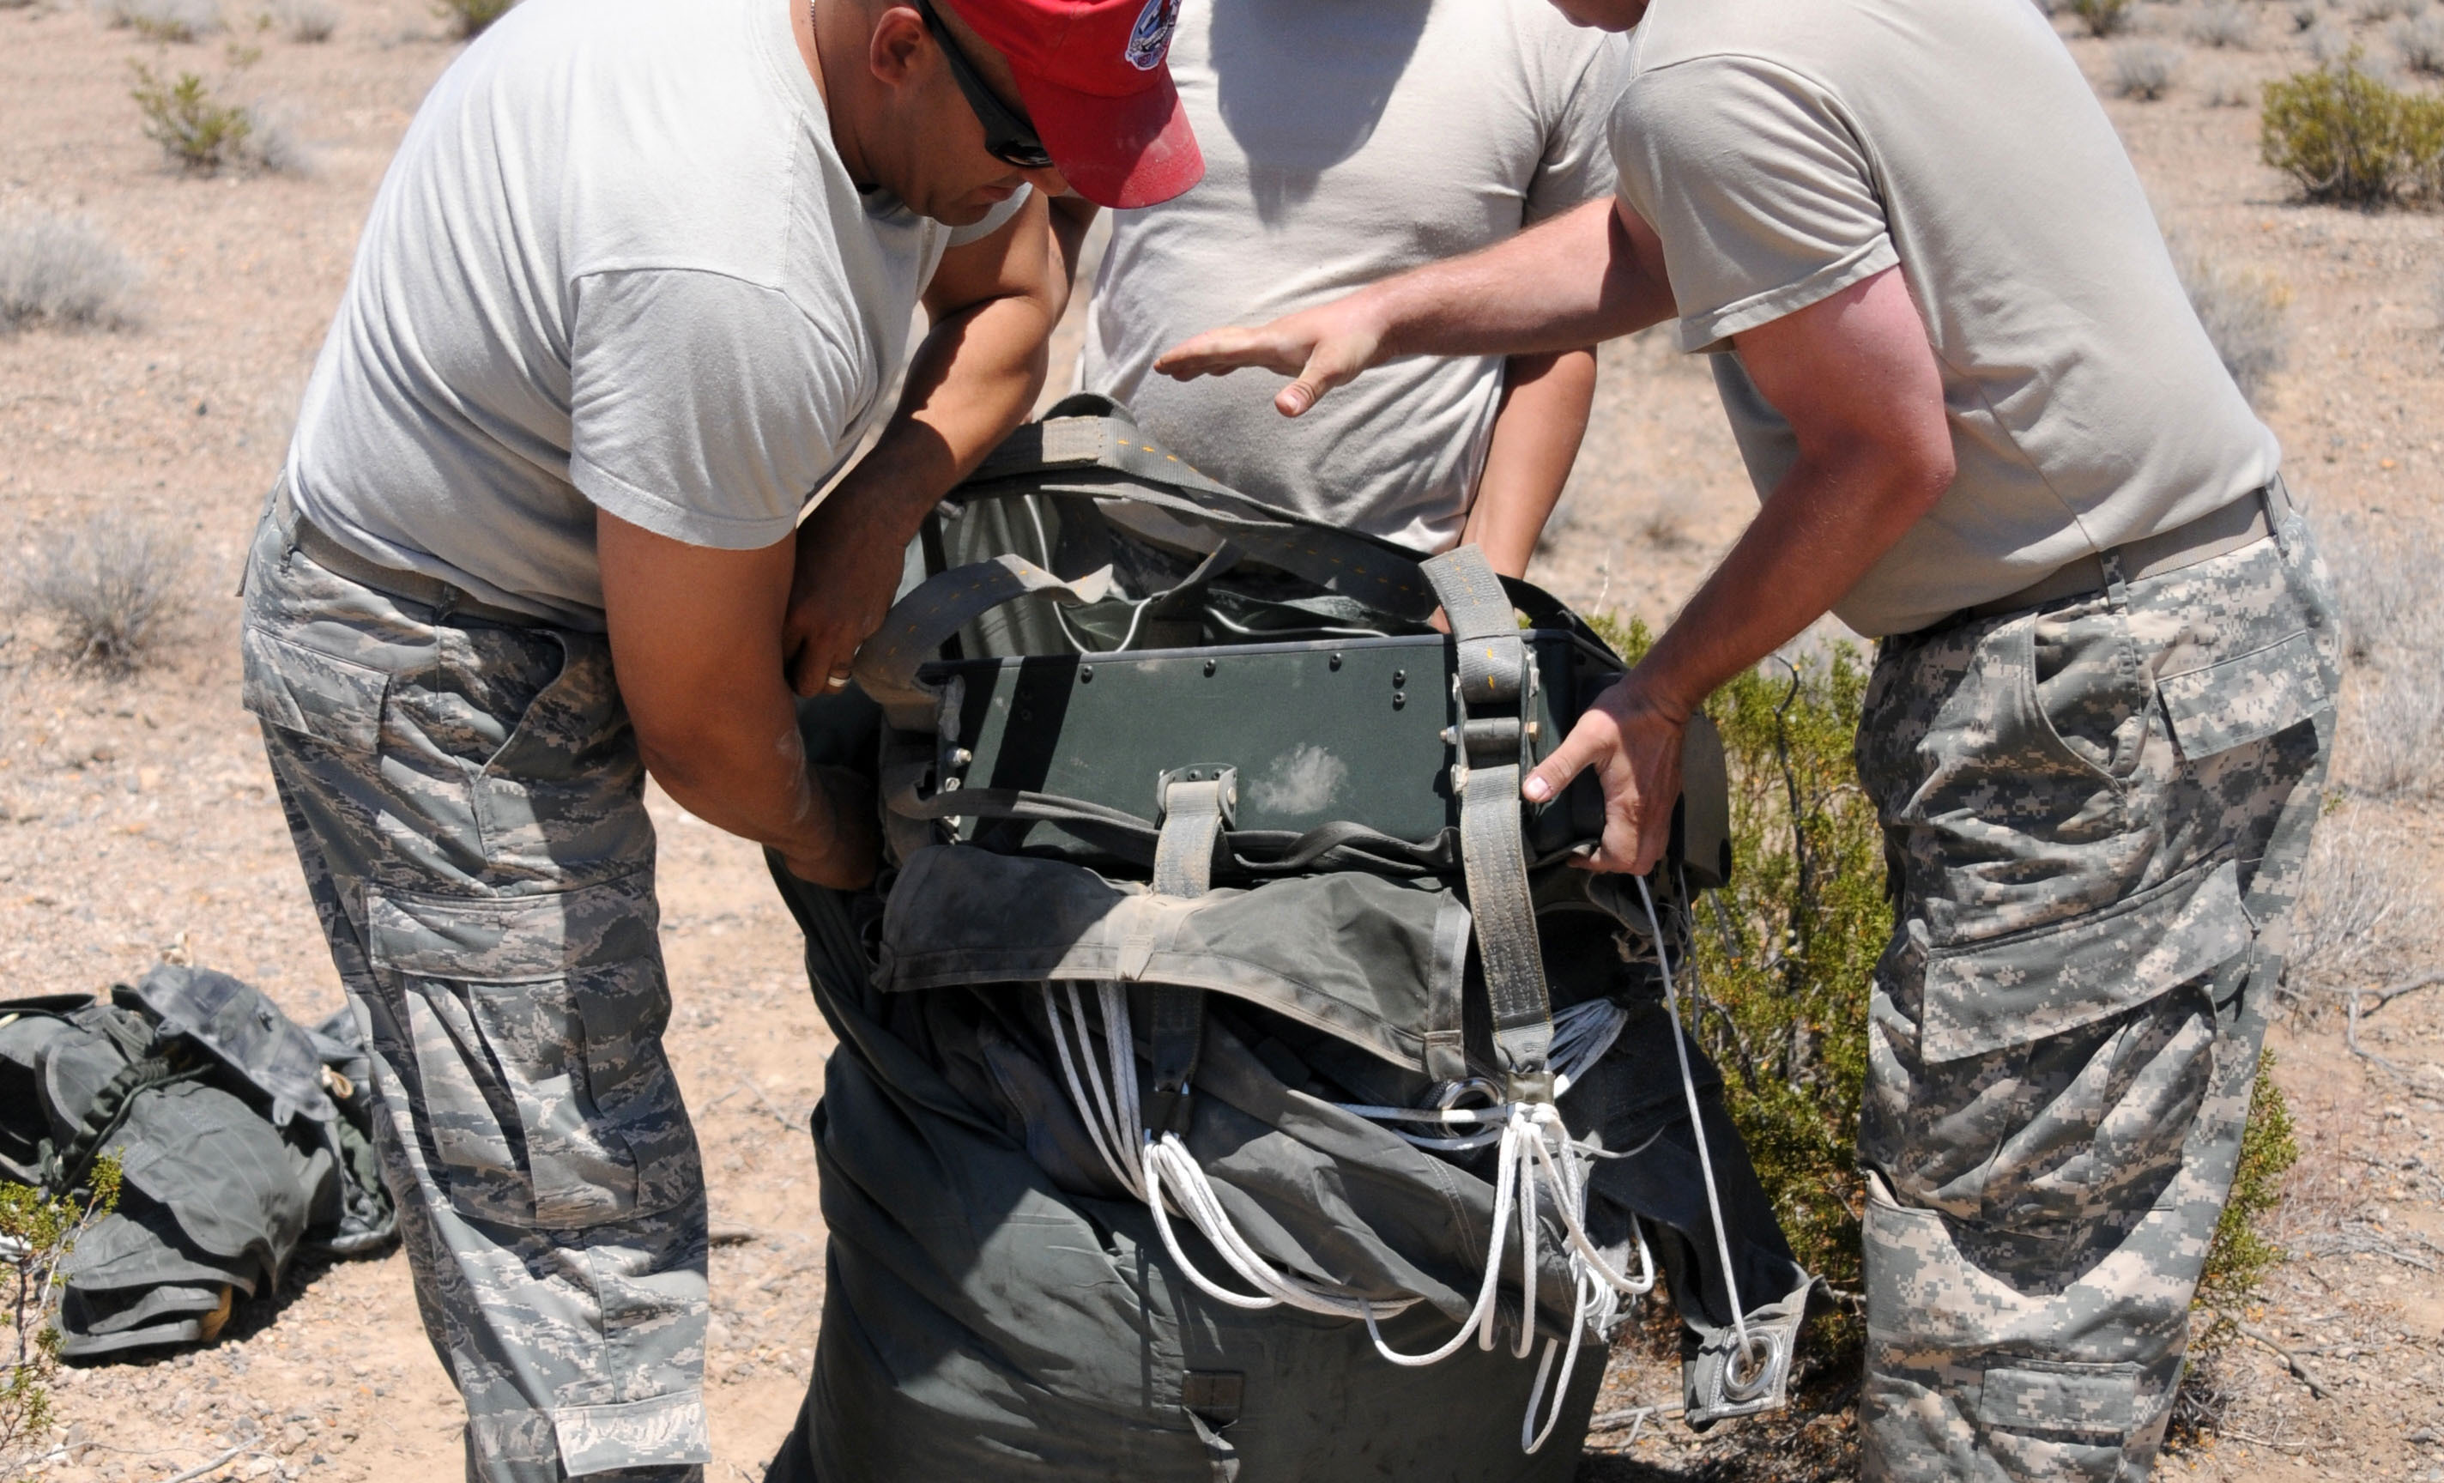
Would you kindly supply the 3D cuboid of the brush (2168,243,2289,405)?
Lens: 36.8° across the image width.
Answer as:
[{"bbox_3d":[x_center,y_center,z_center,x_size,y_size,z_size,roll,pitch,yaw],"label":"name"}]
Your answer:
[{"bbox_3d":[2.477,-1.055,9.167,0.450,0.400,0.420,0,15,0],"label":"brush"}]

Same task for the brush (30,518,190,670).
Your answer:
[{"bbox_3d":[-2.010,-0.286,6.612,0.270,0.265,0.260,0,15,0],"label":"brush"}]

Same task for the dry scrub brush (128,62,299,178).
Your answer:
[{"bbox_3d":[-3.863,-2.386,14.037,0.580,0.400,0.500,0,15,0],"label":"dry scrub brush"}]

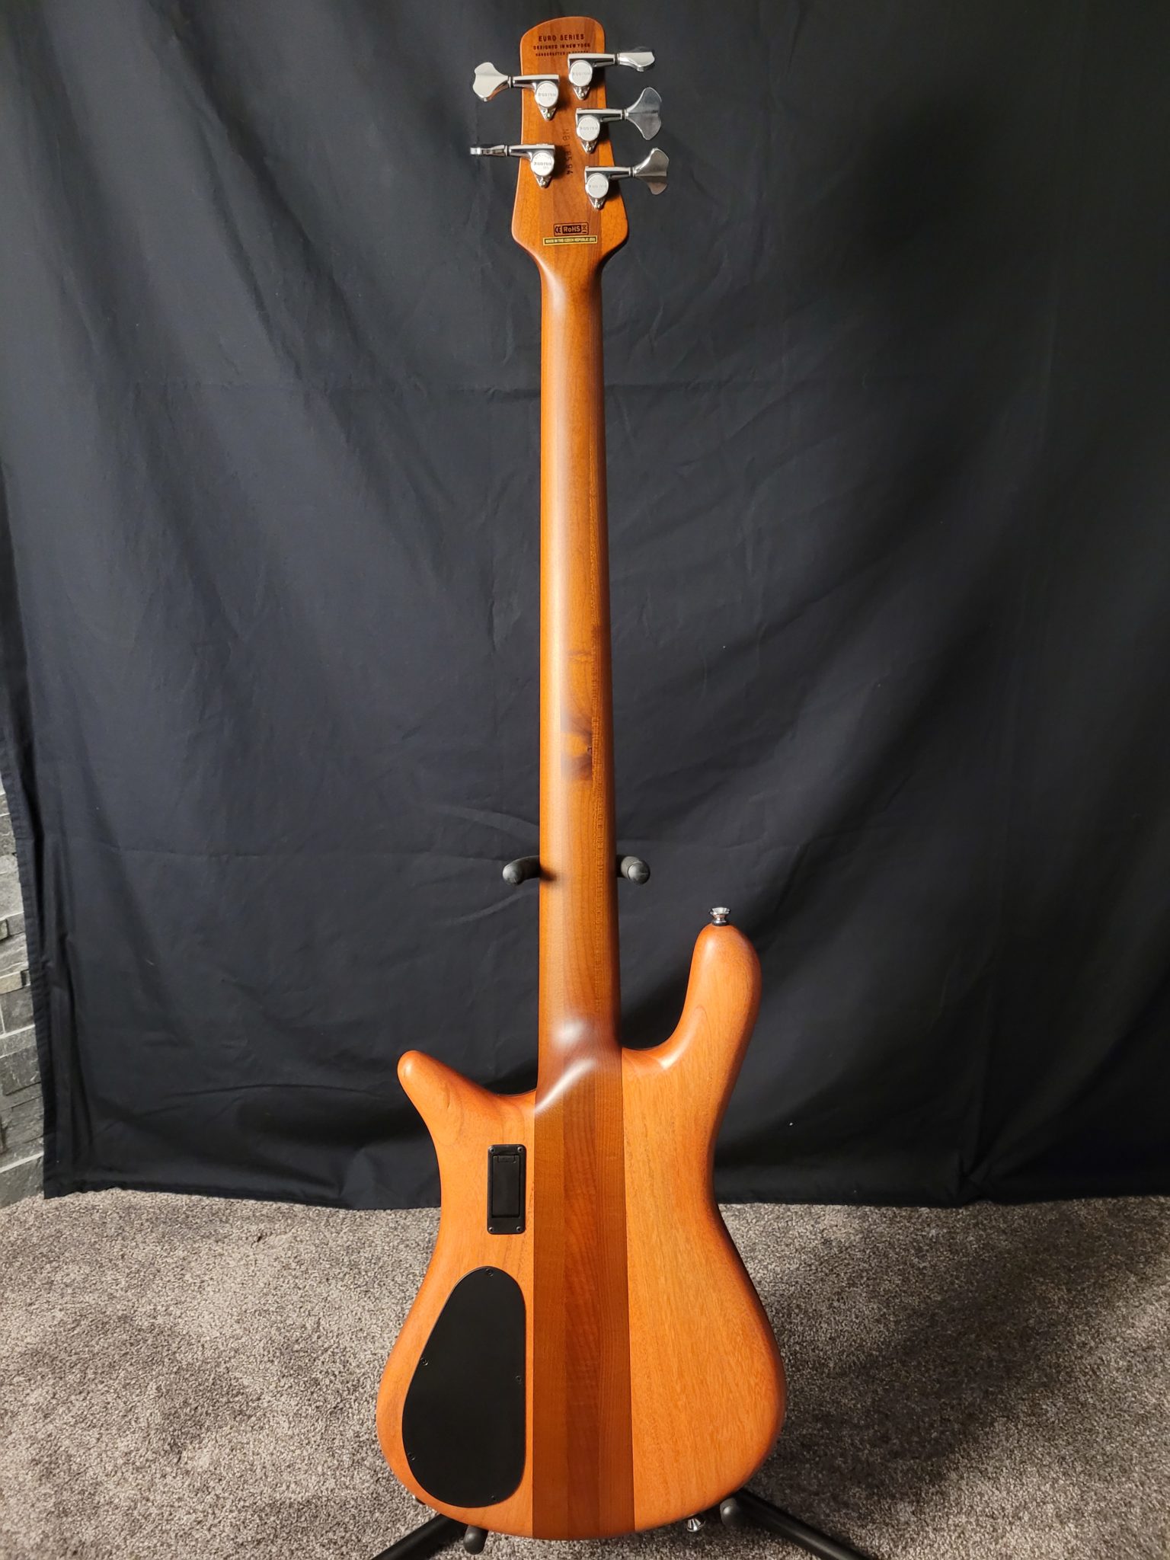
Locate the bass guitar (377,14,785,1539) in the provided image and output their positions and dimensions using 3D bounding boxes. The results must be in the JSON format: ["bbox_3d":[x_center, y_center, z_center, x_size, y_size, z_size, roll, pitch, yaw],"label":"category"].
[{"bbox_3d":[-0.007,0.020,0.915,0.322,1.175,0.085,-1,4,0],"label":"bass guitar"}]

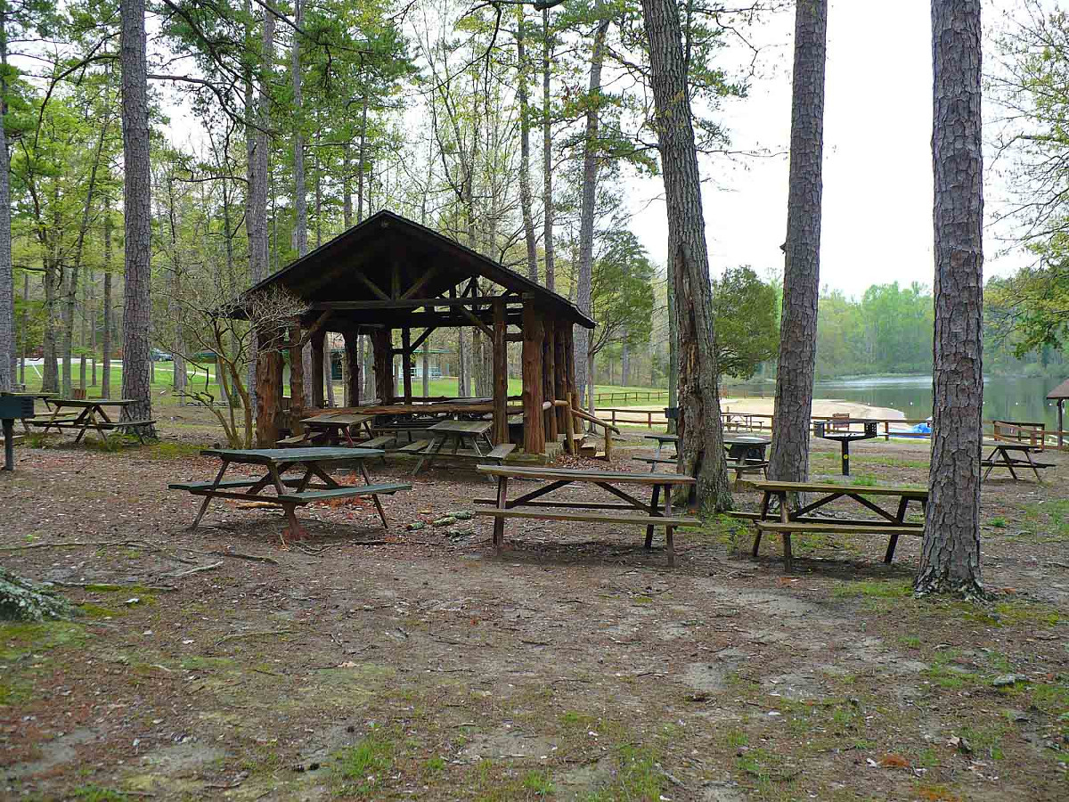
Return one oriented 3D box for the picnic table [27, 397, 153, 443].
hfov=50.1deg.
[{"bbox_3d":[-7.346,0.369,19.085,1.439,0.734,1.846,3,1,1],"label":"picnic table"}]

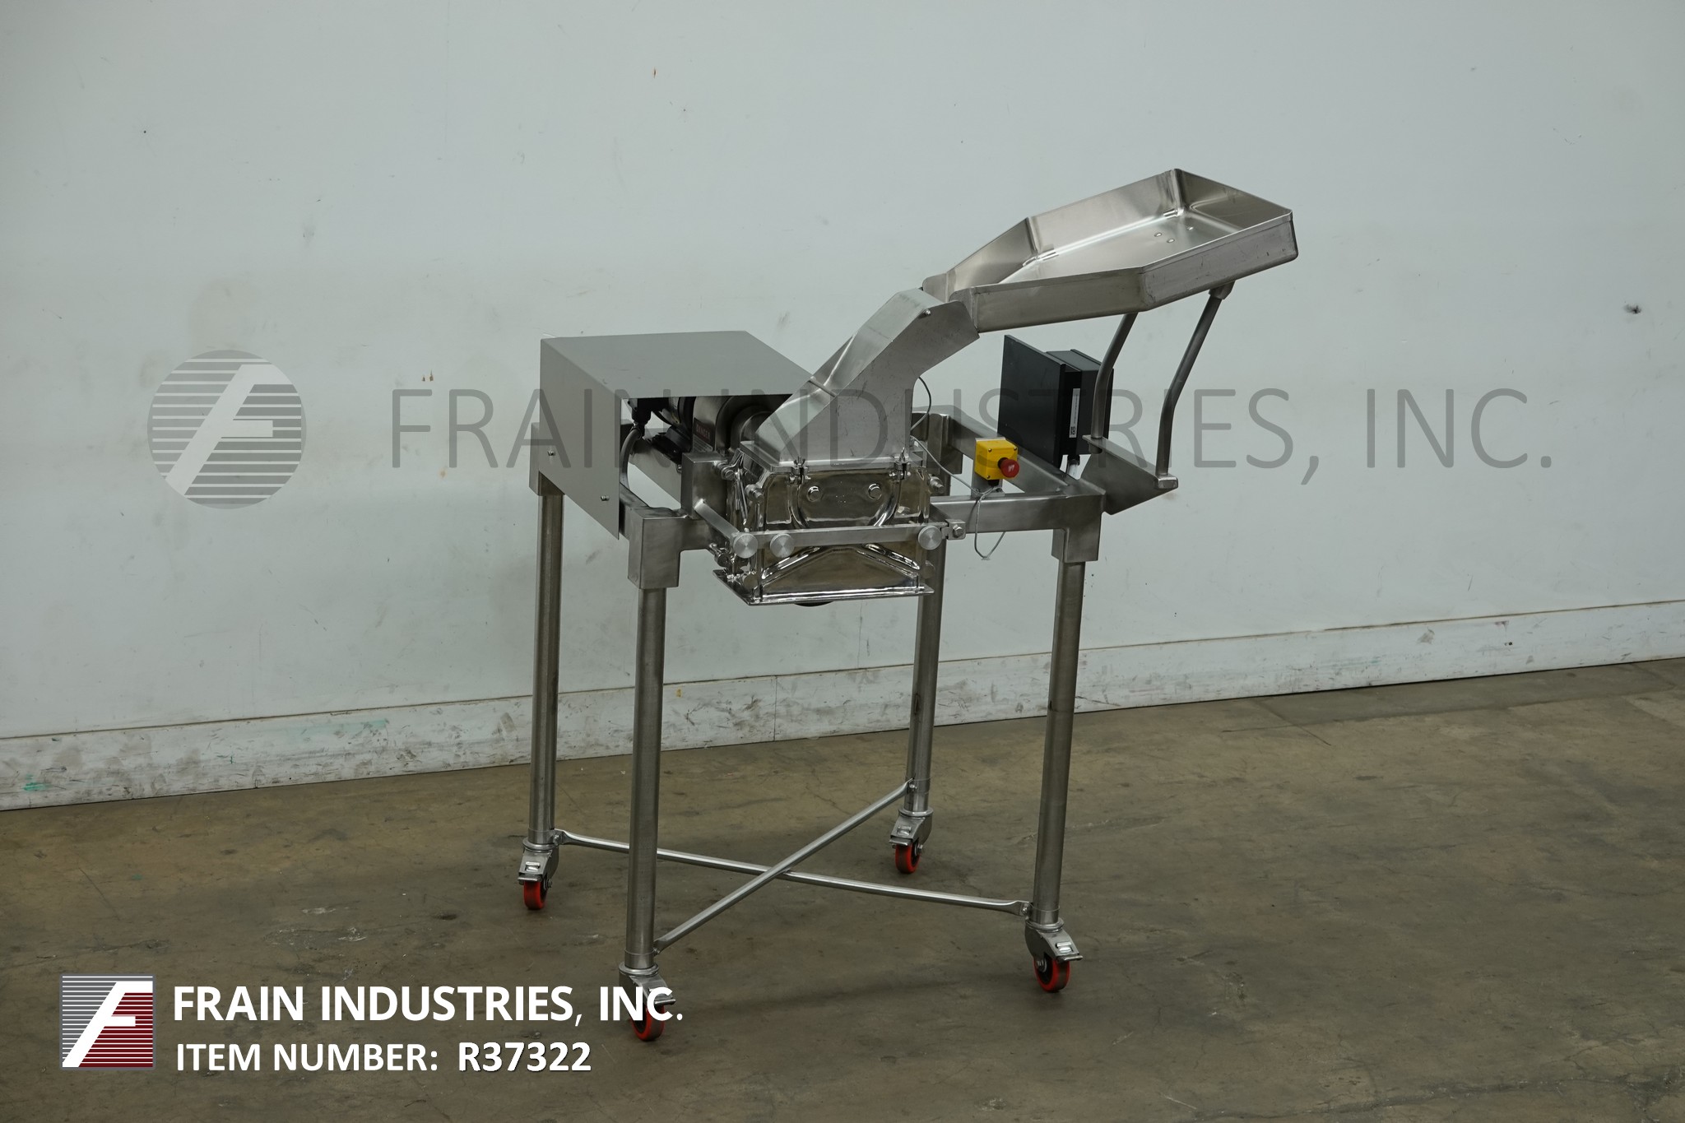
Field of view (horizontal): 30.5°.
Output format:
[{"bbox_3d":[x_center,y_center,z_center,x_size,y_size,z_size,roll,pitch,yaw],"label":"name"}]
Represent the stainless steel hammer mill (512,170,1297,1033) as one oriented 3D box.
[{"bbox_3d":[0.068,0.045,6.295,1.188,1.710,1.076,-3,17,-22],"label":"stainless steel hammer mill"}]

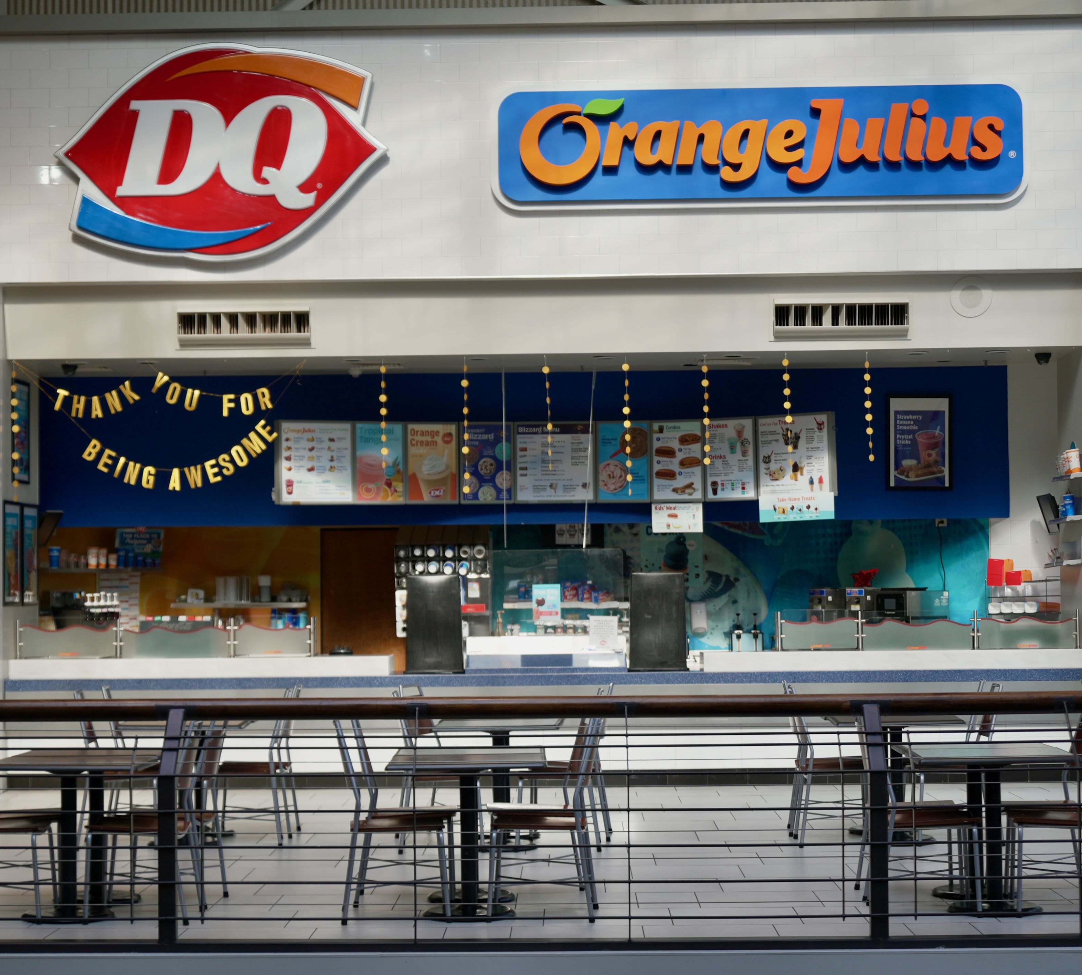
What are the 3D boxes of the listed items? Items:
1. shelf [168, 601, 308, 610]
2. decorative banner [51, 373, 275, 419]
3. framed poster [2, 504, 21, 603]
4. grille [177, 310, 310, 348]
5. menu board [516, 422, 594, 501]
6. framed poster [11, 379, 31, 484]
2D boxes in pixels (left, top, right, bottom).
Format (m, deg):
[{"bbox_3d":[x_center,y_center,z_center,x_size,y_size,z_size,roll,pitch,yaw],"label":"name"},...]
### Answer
[{"bbox_3d":[-2.746,1.072,20.972,1.232,0.045,0.303,-1,-2,1],"label":"shelf"},{"bbox_3d":[-3.059,-0.743,18.713,1.798,0.370,0.050,-1,-3,1],"label":"decorative banner"},{"bbox_3d":[-4.239,0.539,18.639,0.030,0.830,0.610,-1,-2,1],"label":"framed poster"},{"bbox_3d":[-2.353,-1.250,18.280,1.055,0.287,0.081,-1,11,1],"label":"grille"},{"bbox_3d":[0.116,-0.211,19.233,0.659,0.670,0.050,-1,-3,0],"label":"menu board"},{"bbox_3d":[-4.251,-0.453,18.919,0.035,0.835,0.570,-1,-3,1],"label":"framed poster"}]

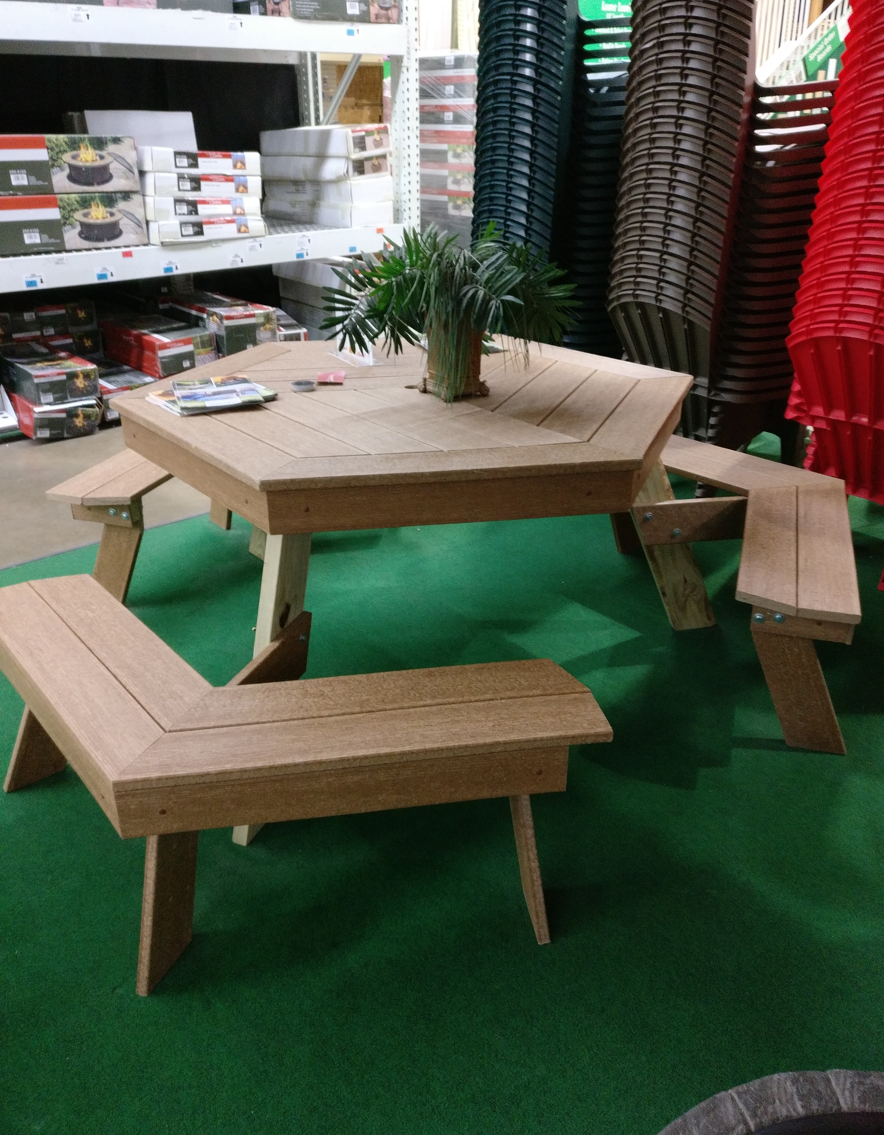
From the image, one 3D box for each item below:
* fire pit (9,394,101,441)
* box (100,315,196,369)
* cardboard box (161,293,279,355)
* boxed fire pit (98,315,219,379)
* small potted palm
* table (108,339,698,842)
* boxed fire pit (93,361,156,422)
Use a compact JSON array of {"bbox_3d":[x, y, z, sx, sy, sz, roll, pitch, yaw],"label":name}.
[{"bbox_3d":[-2.122,-0.883,5.126,0.301,0.163,0.800,-16,29,-30],"label":"fire pit"},{"bbox_3d":[-1.671,-1.312,5.601,0.340,0.192,0.854,-18,30,-33],"label":"box"},{"bbox_3d":[-1.417,-1.550,6.013,0.344,0.229,0.861,-19,31,-35],"label":"cardboard box"},{"bbox_3d":[-1.726,-1.359,5.813,0.360,0.201,0.829,-19,30,-34],"label":"boxed fire pit"},{"bbox_3d":[0.025,-0.679,2.523,0.670,0.440,0.580,0,25,0],"label":"small potted palm"},{"bbox_3d":[-0.027,-0.131,2.825,1.710,0.804,1.530,-4,25,-8],"label":"table"},{"bbox_3d":[-1.917,-1.028,5.438,0.329,0.162,0.820,-19,30,-34],"label":"boxed fire pit"}]

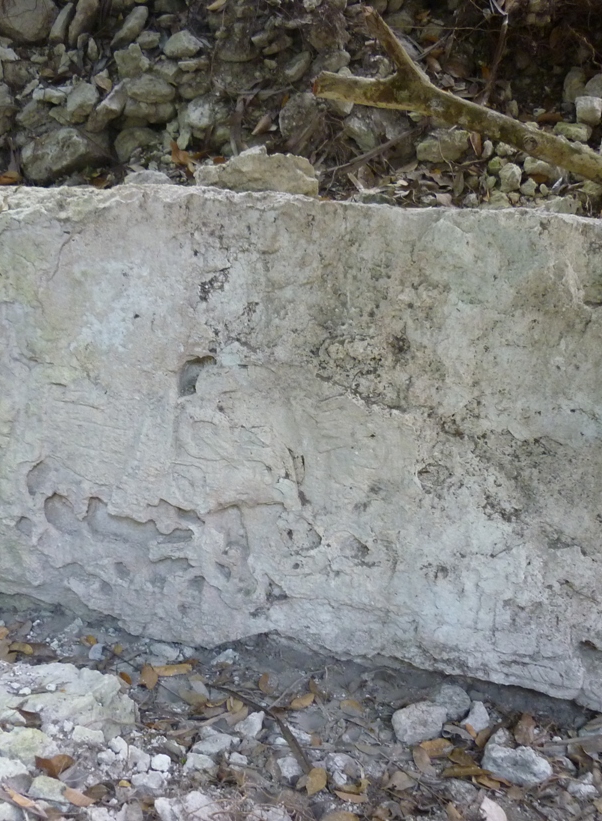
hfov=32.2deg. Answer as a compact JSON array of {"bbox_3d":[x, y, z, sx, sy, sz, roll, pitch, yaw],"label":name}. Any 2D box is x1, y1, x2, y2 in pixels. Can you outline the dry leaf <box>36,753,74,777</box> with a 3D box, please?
[{"bbox_3d":[-0.453,0.650,1.920,0.070,0.015,0.036,0,44,-9],"label":"dry leaf"}]

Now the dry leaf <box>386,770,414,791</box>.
[{"bbox_3d":[0.176,0.655,1.848,0.059,0.010,0.034,-6,34,-8],"label":"dry leaf"}]

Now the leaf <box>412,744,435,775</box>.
[{"bbox_3d":[0.214,0.604,1.798,0.030,0.014,0.063,-8,31,-17],"label":"leaf"}]

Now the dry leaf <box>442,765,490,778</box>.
[{"bbox_3d":[0.279,0.612,1.767,0.082,0.018,0.027,0,30,-3],"label":"dry leaf"}]

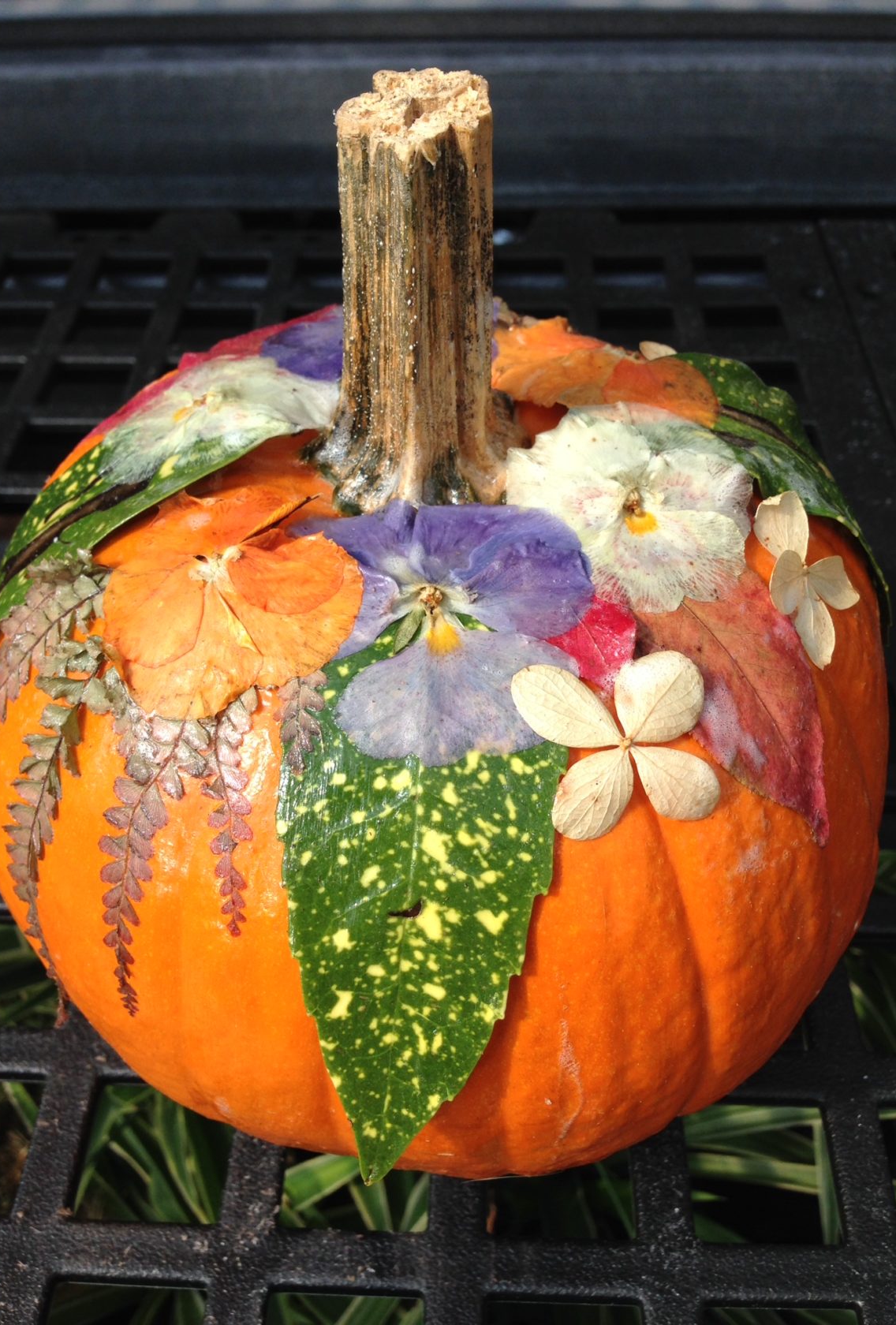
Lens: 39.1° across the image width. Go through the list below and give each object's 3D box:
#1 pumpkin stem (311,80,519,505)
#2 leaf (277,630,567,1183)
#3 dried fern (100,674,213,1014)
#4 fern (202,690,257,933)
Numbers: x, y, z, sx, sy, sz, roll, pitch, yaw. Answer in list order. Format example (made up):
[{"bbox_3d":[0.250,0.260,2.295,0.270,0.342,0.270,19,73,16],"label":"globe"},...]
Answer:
[{"bbox_3d":[-0.004,-0.051,0.186,0.031,0.059,0.030,1,46,2],"label":"pumpkin stem"},{"bbox_3d":[-0.006,0.045,0.196,0.040,0.105,0.030,6,12,3],"label":"leaf"},{"bbox_3d":[-0.047,0.030,0.192,0.020,0.053,0.010,16,11,26],"label":"dried fern"},{"bbox_3d":[-0.031,0.022,0.182,0.008,0.005,0.036,-3,86,15],"label":"fern"}]

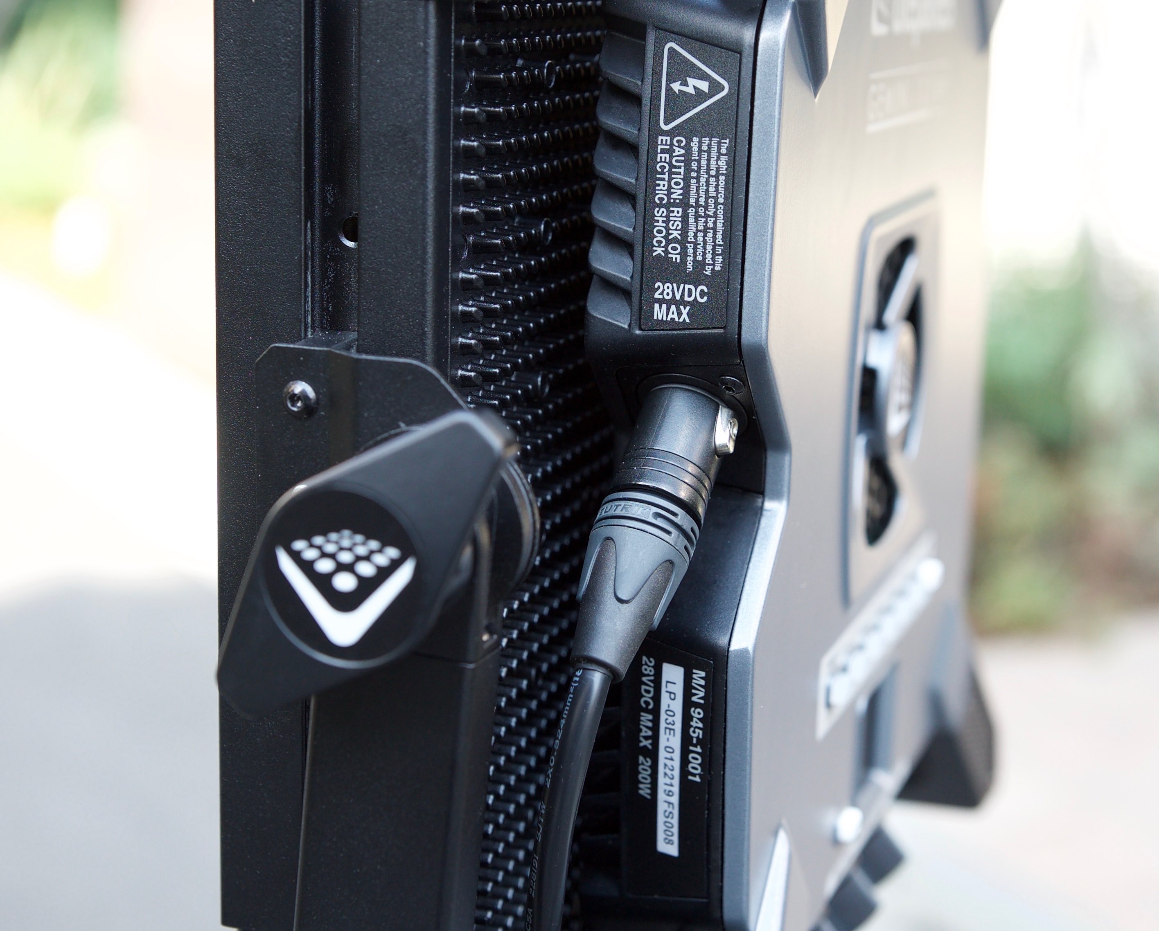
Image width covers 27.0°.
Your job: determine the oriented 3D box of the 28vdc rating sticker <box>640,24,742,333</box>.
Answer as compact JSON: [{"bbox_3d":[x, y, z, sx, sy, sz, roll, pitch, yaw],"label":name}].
[{"bbox_3d":[0.022,-0.055,0.468,0.018,0.058,0.001,7,13,18],"label":"28vdc rating sticker"}]

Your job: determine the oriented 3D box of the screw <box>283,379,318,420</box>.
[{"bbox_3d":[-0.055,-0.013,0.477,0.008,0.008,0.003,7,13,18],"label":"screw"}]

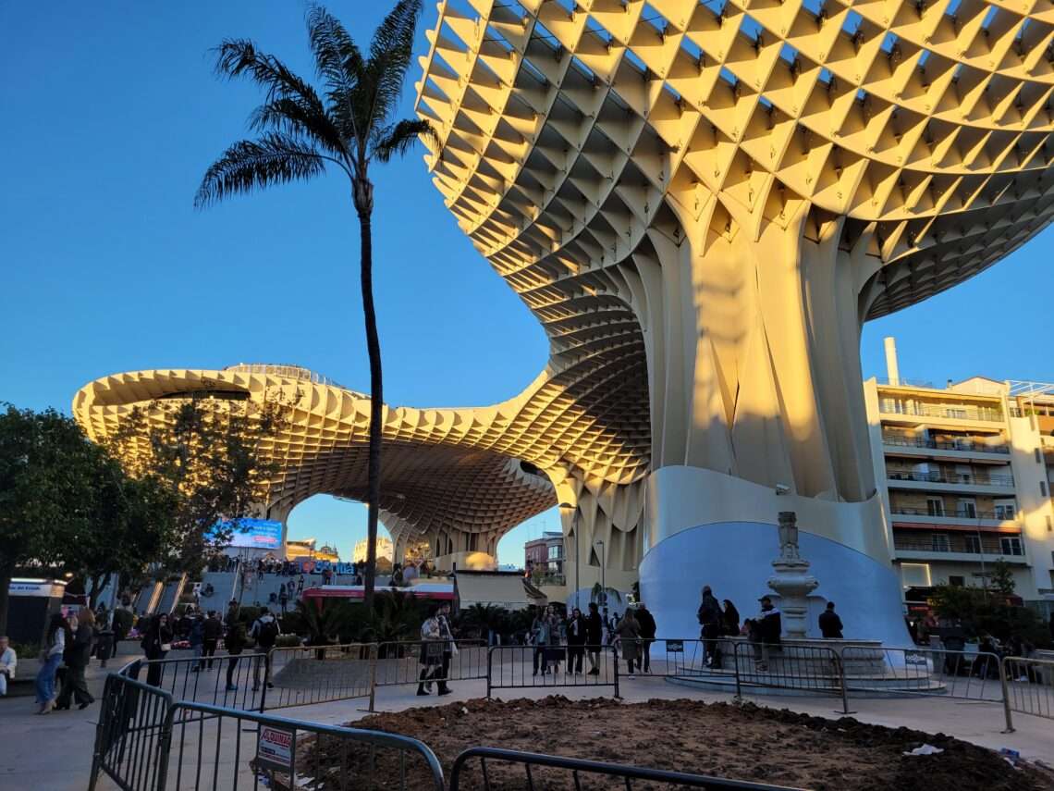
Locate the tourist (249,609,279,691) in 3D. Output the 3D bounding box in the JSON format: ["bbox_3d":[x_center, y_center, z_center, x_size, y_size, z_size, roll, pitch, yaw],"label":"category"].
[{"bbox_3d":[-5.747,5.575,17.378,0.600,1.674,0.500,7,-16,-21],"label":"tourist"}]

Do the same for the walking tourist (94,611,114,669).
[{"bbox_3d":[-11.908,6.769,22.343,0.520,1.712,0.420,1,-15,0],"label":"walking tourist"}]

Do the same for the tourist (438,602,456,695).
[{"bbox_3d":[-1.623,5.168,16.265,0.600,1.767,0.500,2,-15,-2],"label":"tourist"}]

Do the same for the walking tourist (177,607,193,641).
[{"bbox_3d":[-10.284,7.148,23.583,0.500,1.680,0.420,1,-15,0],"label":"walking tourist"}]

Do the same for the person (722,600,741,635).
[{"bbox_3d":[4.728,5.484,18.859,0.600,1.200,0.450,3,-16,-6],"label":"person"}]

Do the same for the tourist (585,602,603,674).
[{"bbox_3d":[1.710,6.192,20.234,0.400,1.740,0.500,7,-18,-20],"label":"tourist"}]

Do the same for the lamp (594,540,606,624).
[{"bbox_3d":[4.475,11.752,48.389,0.600,5.691,0.200,1,-15,0],"label":"lamp"}]

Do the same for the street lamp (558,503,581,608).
[{"bbox_3d":[2.304,9.714,42.997,1.200,7.800,0.350,3,-16,-5],"label":"street lamp"}]

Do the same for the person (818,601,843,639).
[{"bbox_3d":[7.985,6.149,20.782,0.620,1.403,0.720,-10,-19,35],"label":"person"}]

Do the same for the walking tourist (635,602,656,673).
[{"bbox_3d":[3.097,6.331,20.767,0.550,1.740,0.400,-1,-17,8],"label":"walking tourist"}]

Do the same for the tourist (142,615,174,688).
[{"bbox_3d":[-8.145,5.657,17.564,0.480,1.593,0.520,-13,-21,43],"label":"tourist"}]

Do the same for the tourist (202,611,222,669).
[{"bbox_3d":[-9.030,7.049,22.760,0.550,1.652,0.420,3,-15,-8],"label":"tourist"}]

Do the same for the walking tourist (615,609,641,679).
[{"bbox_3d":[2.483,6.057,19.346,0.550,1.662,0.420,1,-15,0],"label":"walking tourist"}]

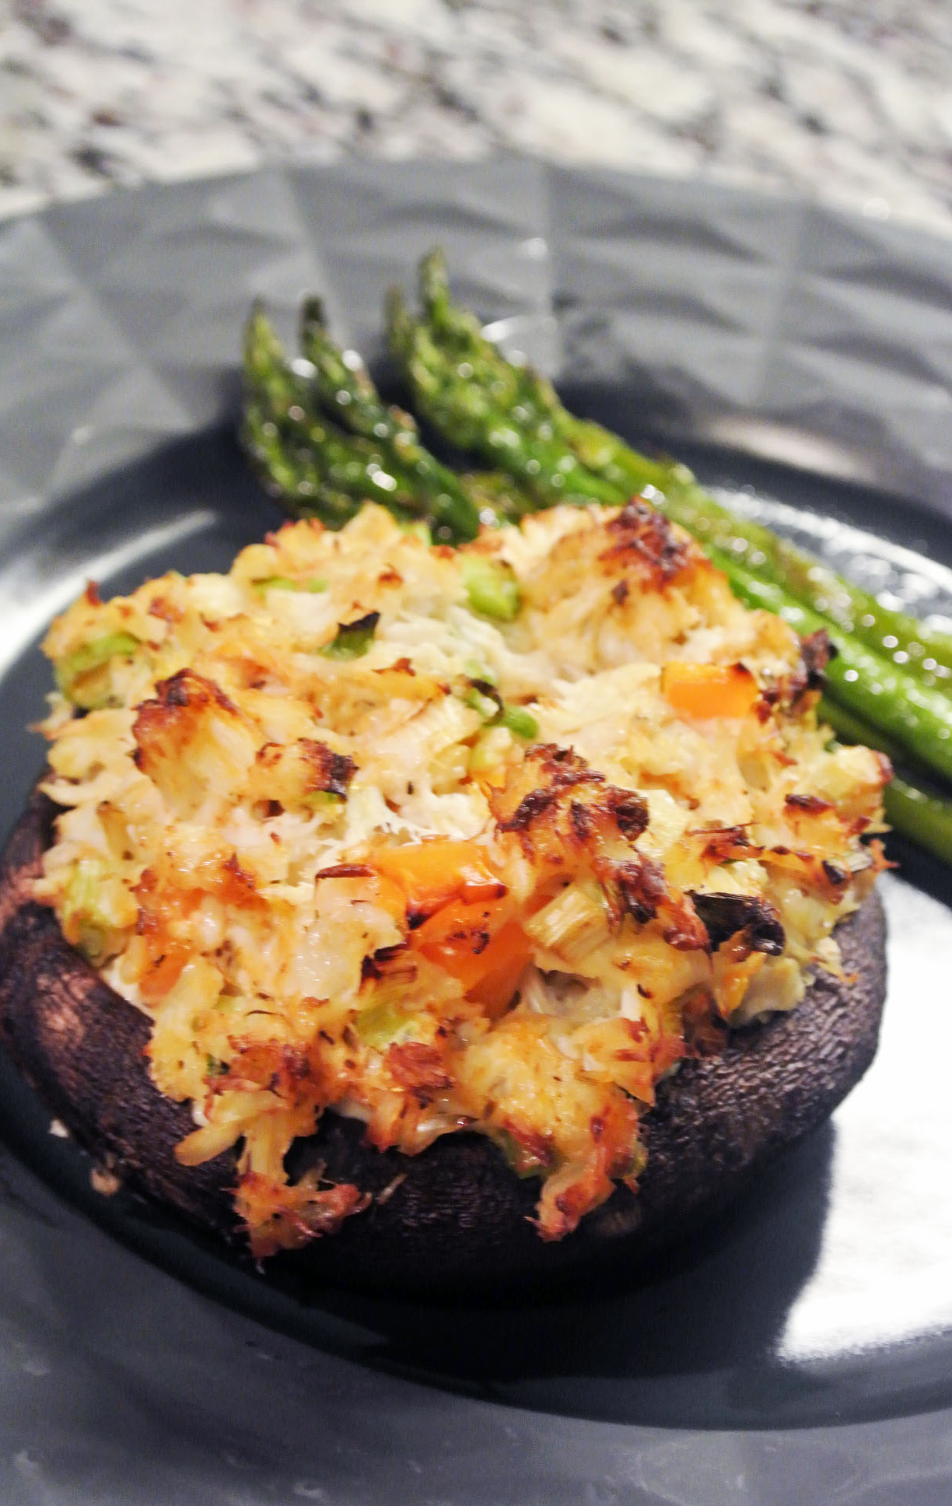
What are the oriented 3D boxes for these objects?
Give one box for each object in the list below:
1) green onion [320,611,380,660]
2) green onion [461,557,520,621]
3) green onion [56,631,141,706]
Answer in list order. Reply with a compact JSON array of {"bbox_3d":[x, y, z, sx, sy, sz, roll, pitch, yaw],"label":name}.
[{"bbox_3d":[-0.015,-0.014,0.298,0.007,0.005,0.004,8,41,0],"label":"green onion"},{"bbox_3d":[0.002,-0.020,0.308,0.007,0.006,0.006,8,41,0],"label":"green onion"},{"bbox_3d":[-0.044,-0.010,0.296,0.009,0.006,0.006,8,41,0],"label":"green onion"}]

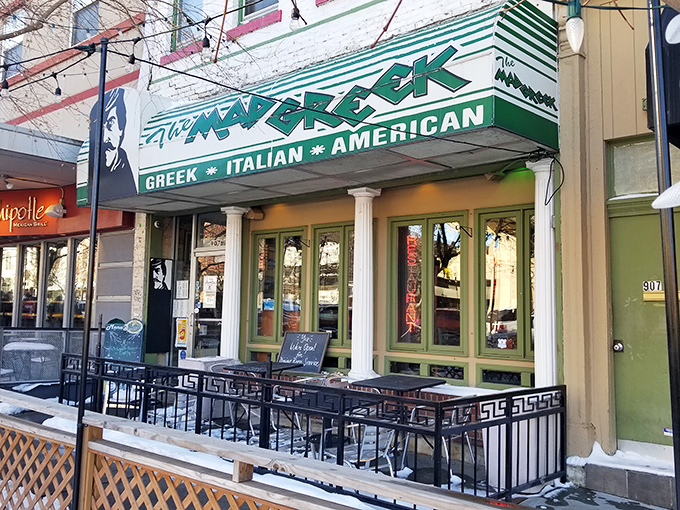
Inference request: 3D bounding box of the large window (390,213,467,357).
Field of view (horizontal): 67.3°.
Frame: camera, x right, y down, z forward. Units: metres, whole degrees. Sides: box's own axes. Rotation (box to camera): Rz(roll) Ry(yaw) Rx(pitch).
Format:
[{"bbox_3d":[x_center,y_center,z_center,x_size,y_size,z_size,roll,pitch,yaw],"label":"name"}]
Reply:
[{"bbox_3d":[1.027,0.337,6.030,1.033,1.644,0.100,-3,-7,34],"label":"large window"}]

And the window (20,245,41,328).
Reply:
[{"bbox_3d":[-6.630,0.706,10.924,0.856,1.918,0.100,-3,-7,34],"label":"window"}]

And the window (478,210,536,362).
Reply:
[{"bbox_3d":[2.144,0.309,5.973,1.156,1.820,0.100,-3,-8,33],"label":"window"}]

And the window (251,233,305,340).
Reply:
[{"bbox_3d":[-0.883,0.451,7.331,1.059,1.658,0.100,-3,-7,34],"label":"window"}]

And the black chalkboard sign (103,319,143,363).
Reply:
[{"bbox_3d":[-2.968,1.470,7.050,0.530,1.180,0.400,2,-6,-10],"label":"black chalkboard sign"}]

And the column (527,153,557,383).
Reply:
[{"bbox_3d":[2.164,0.222,5.375,0.270,2.432,0.290,-3,-8,33],"label":"column"}]

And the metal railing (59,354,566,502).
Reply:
[{"bbox_3d":[-0.854,1.698,5.751,6.130,0.870,1.500,-3,-7,34],"label":"metal railing"}]

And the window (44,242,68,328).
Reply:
[{"bbox_3d":[-5.749,0.642,10.326,0.851,1.876,0.100,-3,-7,34],"label":"window"}]

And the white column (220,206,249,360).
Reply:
[{"bbox_3d":[-1.668,0.459,7.894,0.305,2.382,0.305,-3,-8,33],"label":"white column"}]

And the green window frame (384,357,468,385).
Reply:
[{"bbox_3d":[1.080,1.484,6.535,1.162,0.284,0.100,-3,-8,33],"label":"green window frame"}]

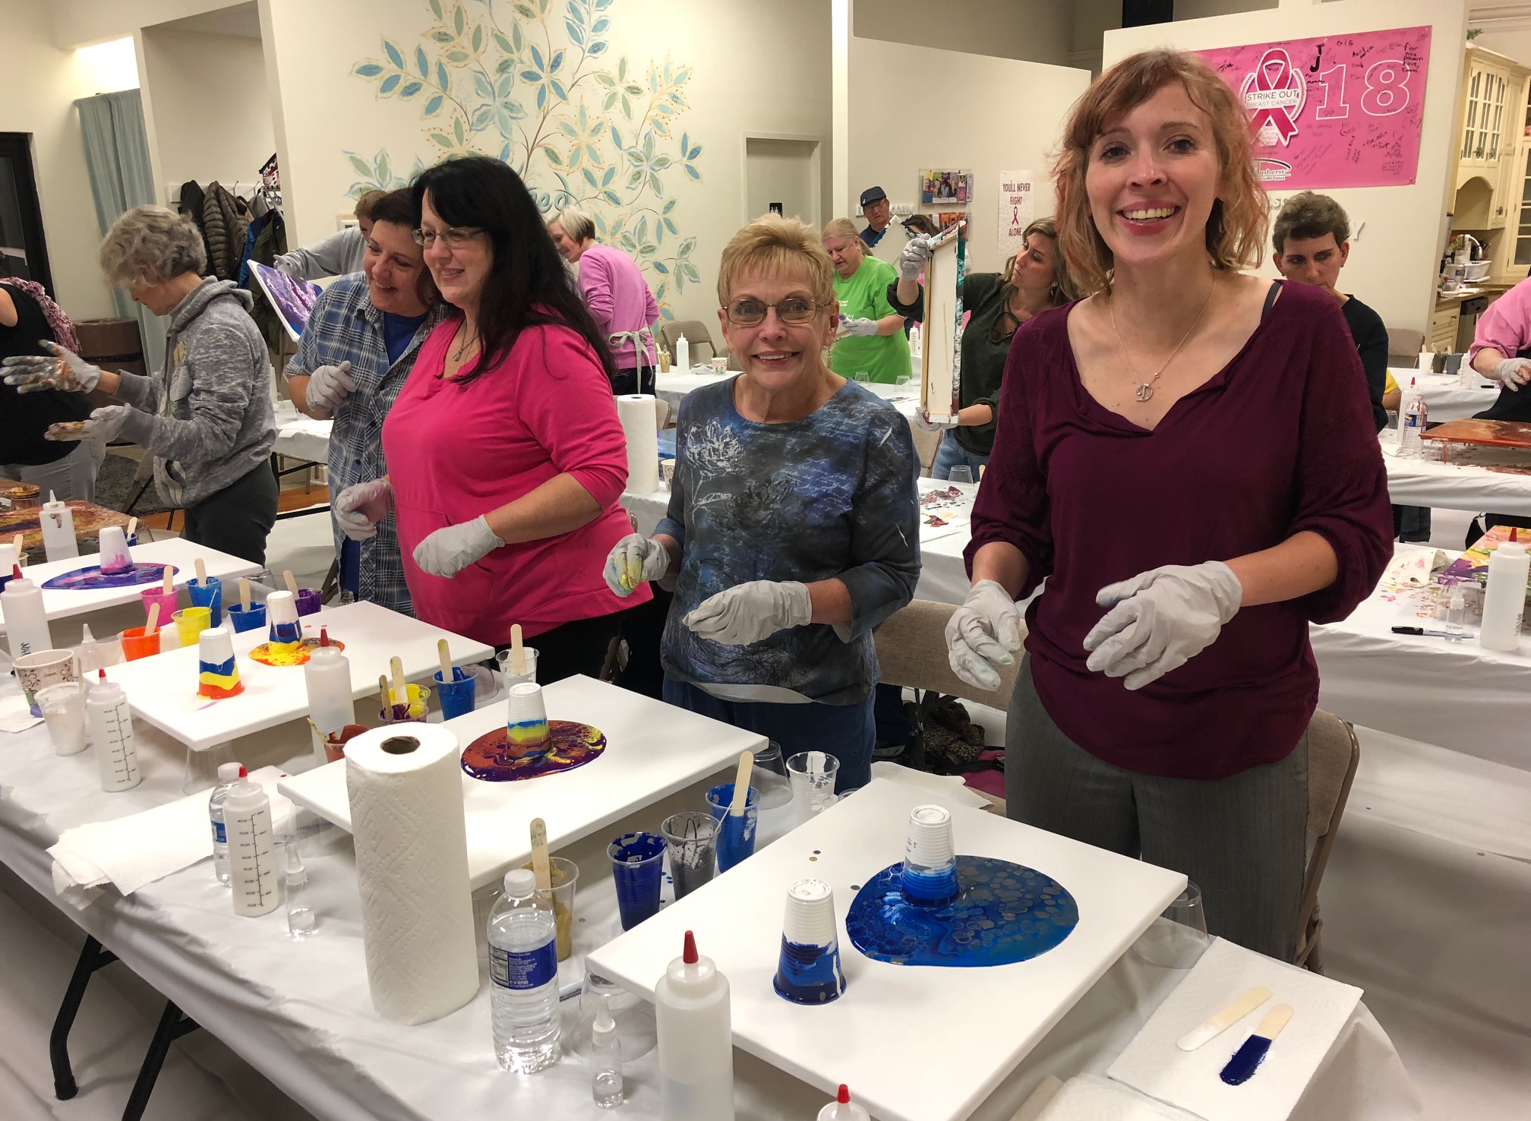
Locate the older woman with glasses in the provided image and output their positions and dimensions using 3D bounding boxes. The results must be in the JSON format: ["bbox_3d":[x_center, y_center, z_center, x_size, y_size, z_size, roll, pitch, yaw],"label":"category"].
[{"bbox_3d":[0.004,0.254,1.939,0.480,1.530,0.460,5,17,20],"label":"older woman with glasses"}]

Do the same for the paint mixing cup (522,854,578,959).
[{"bbox_3d":[-0.235,0.389,1.371,0.067,0.095,0.067,-1,15,0],"label":"paint mixing cup"}]

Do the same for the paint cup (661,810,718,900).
[{"bbox_3d":[-0.086,0.359,1.464,0.069,0.097,0.069,-1,15,0],"label":"paint cup"}]

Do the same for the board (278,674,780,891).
[{"bbox_3d":[-0.316,0.277,1.668,0.406,0.017,0.508,12,20,41],"label":"board"}]

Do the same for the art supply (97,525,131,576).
[{"bbox_3d":[-1.386,-0.023,2.633,0.069,0.095,0.069,-1,15,0],"label":"art supply"}]

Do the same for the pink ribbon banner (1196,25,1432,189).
[{"bbox_3d":[3.343,-2.935,8.161,1.820,0.910,0.020,12,20,39],"label":"pink ribbon banner"}]

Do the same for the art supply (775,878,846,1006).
[{"bbox_3d":[0.041,0.353,1.161,0.069,0.100,0.069,-1,15,0],"label":"art supply"}]

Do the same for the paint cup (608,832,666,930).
[{"bbox_3d":[-0.144,0.375,1.419,0.070,0.098,0.070,-3,16,-6],"label":"paint cup"}]

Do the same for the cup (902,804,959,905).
[{"bbox_3d":[0.176,0.314,1.322,0.066,0.093,0.066,-1,15,0],"label":"cup"}]

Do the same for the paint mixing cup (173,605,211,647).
[{"bbox_3d":[-1.052,0.148,2.287,0.070,0.098,0.070,-8,17,-24],"label":"paint mixing cup"}]

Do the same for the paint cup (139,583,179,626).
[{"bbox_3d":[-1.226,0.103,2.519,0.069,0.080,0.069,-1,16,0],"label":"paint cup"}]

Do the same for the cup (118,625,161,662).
[{"bbox_3d":[-1.094,0.177,2.185,0.070,0.098,0.070,-9,17,-26],"label":"cup"}]

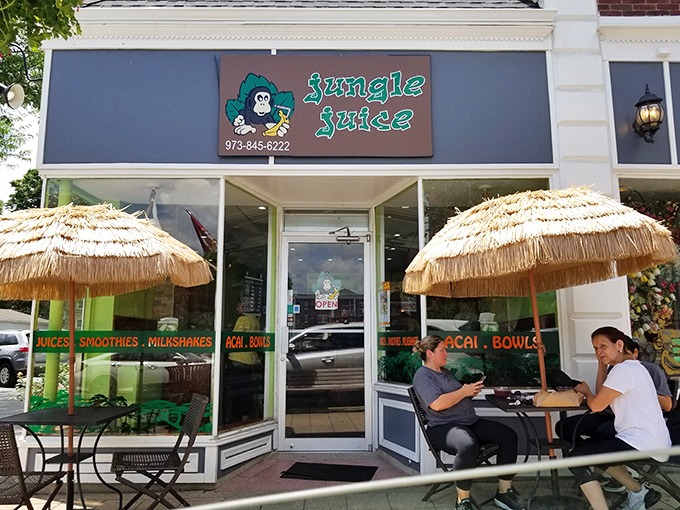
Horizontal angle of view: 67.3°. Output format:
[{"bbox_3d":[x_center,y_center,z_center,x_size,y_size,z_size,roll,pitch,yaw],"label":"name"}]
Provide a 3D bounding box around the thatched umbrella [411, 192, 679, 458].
[{"bbox_3d":[1.350,0.486,3.538,1.780,1.980,1.780,-4,-8,-1],"label":"thatched umbrella"}]

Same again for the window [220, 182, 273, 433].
[{"bbox_3d":[-0.841,0.487,4.791,0.080,2.140,0.860,-4,-8,24],"label":"window"}]

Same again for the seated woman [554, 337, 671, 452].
[{"bbox_3d":[2.038,1.208,3.810,0.820,1.200,0.480,1,-8,-5],"label":"seated woman"}]

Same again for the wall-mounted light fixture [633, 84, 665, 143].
[{"bbox_3d":[2.681,-1.217,4.466,0.250,0.540,0.310,0,-8,0],"label":"wall-mounted light fixture"}]

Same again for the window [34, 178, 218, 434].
[{"bbox_3d":[-1.815,0.409,4.420,1.560,2.190,0.080,0,-8,0],"label":"window"}]

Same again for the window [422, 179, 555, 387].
[{"bbox_3d":[1.297,0.224,4.471,1.140,1.820,0.080,0,-8,0],"label":"window"}]

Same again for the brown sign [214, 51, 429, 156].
[{"bbox_3d":[-0.128,-1.356,4.612,1.920,0.966,0.050,0,-8,0],"label":"brown sign"}]

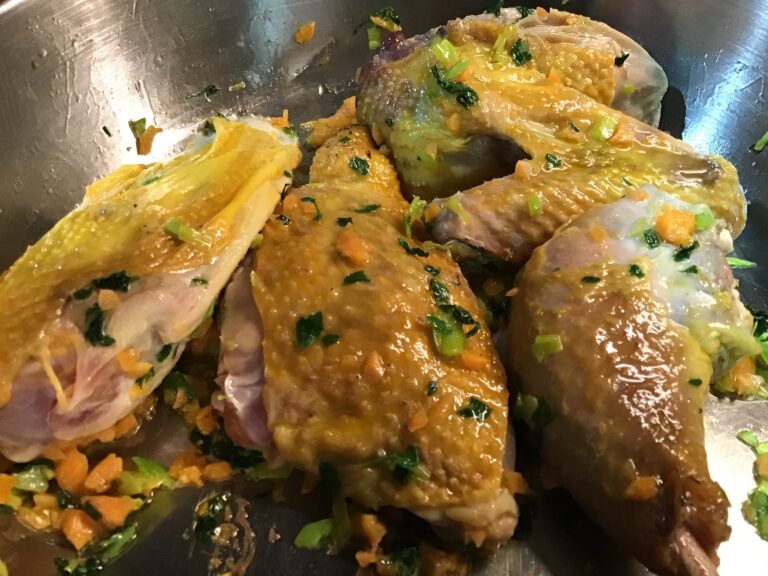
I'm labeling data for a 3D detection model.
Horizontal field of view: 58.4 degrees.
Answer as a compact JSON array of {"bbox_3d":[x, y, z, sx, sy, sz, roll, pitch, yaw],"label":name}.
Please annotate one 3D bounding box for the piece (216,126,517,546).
[{"bbox_3d":[-0.013,0.002,0.216,0.085,0.047,0.150,-8,51,-7],"label":"piece"}]

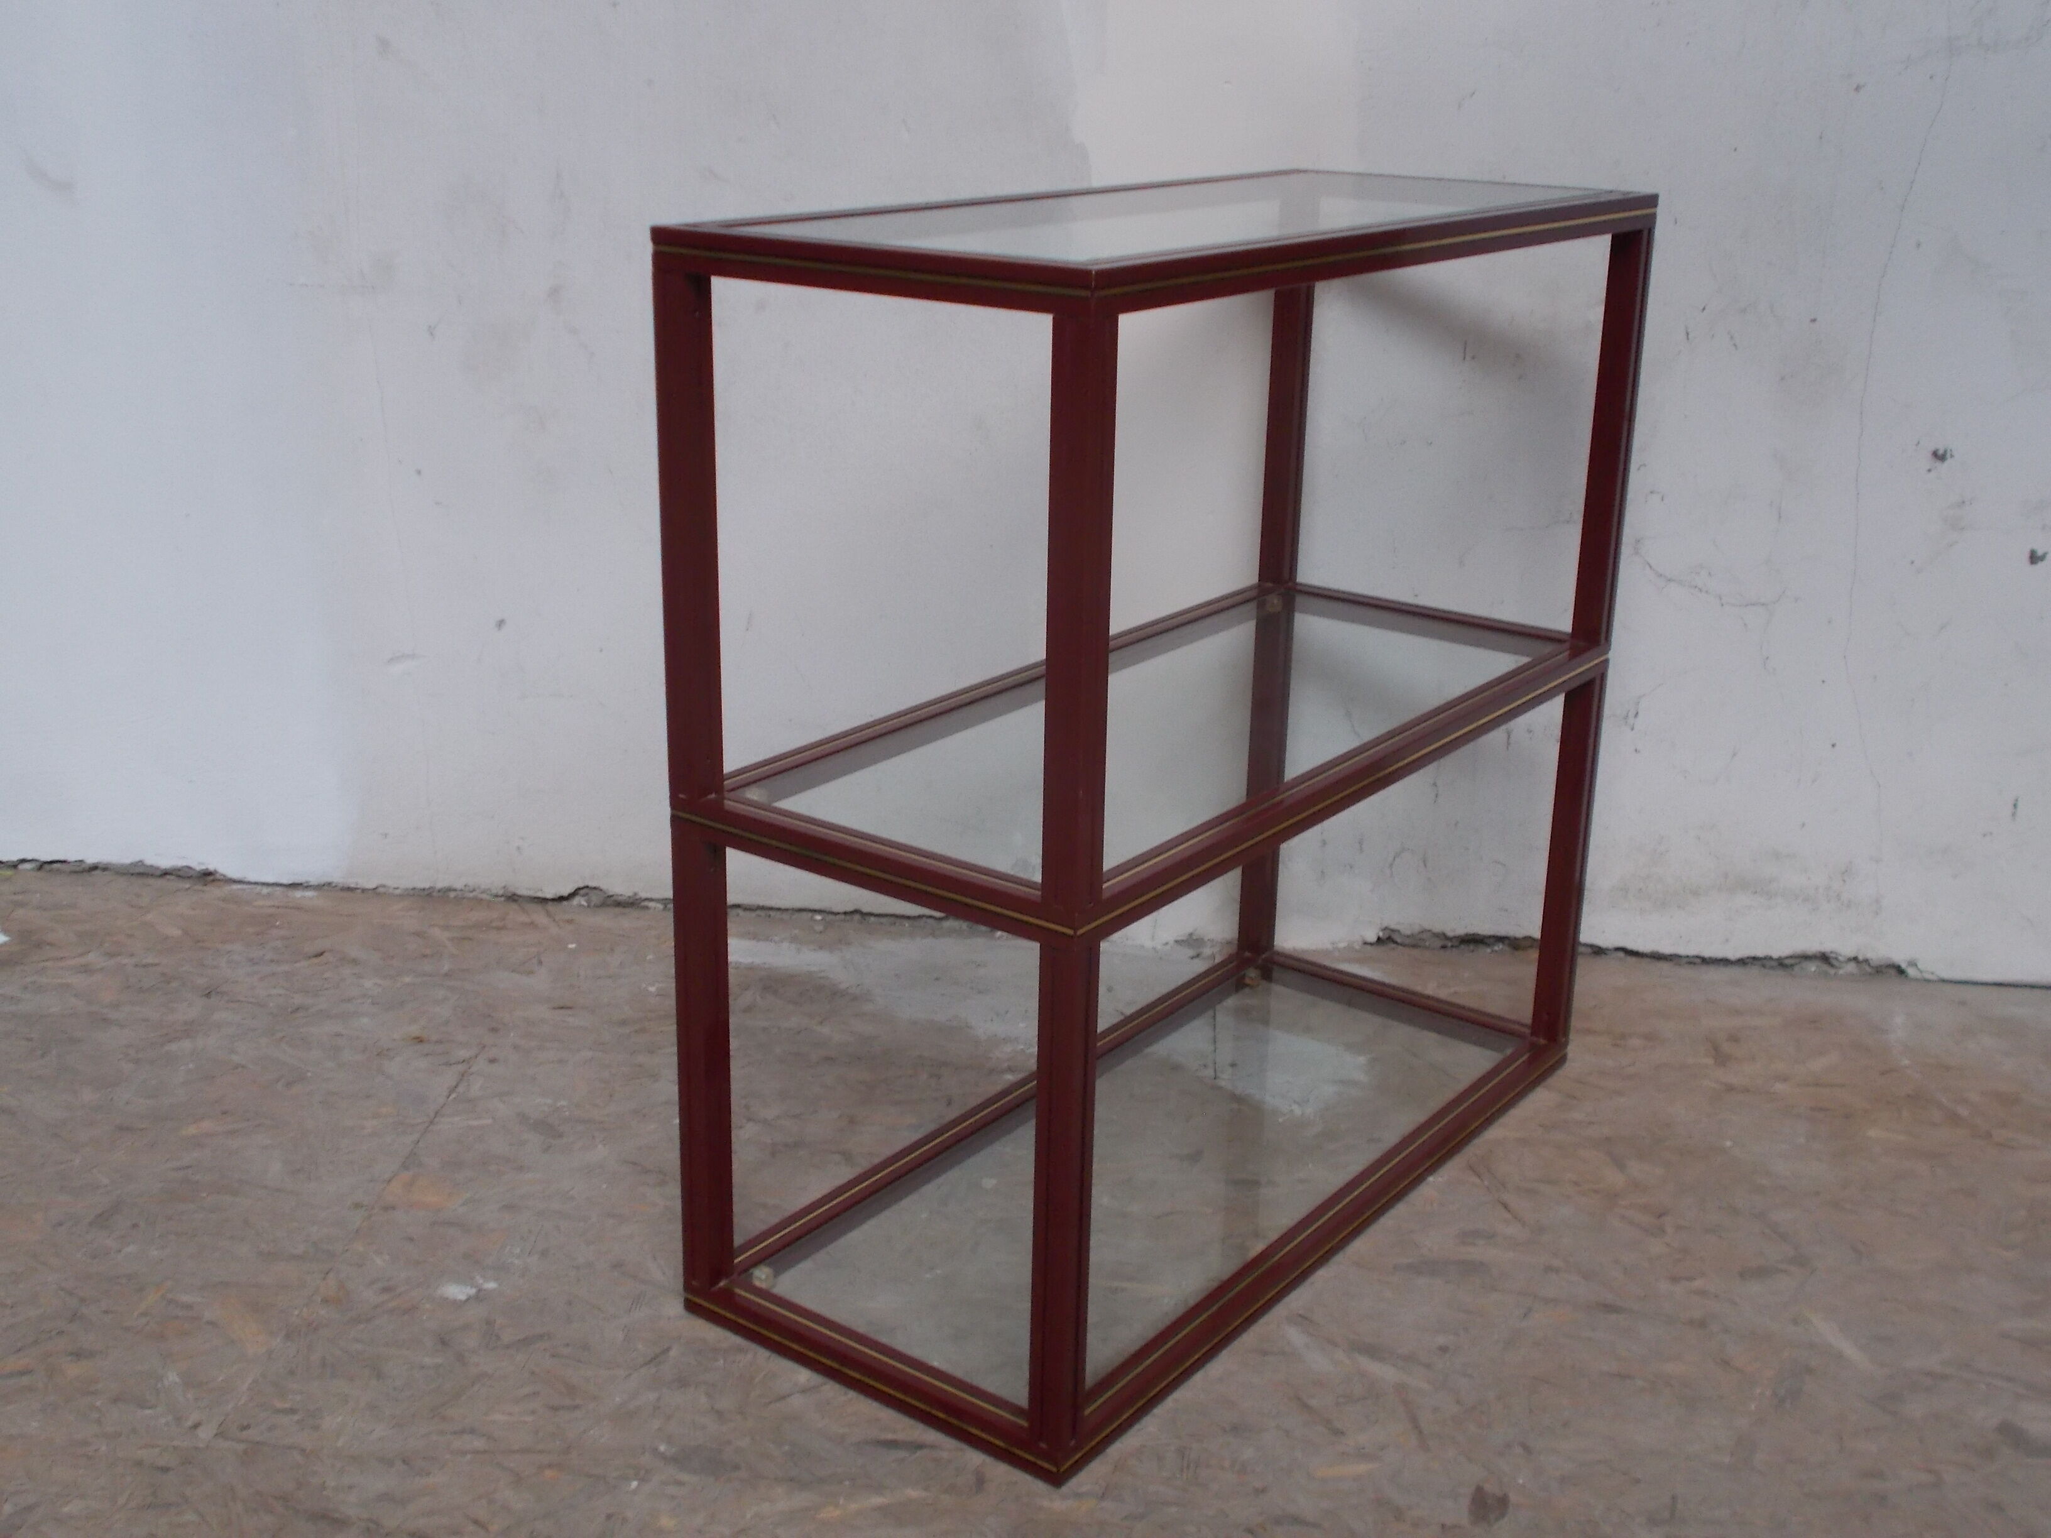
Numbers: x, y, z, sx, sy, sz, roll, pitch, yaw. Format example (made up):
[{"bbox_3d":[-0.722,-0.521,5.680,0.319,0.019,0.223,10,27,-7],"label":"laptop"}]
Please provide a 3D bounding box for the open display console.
[{"bbox_3d":[0.147,-0.039,1.978,0.373,0.860,0.889,14,22,34],"label":"open display console"}]

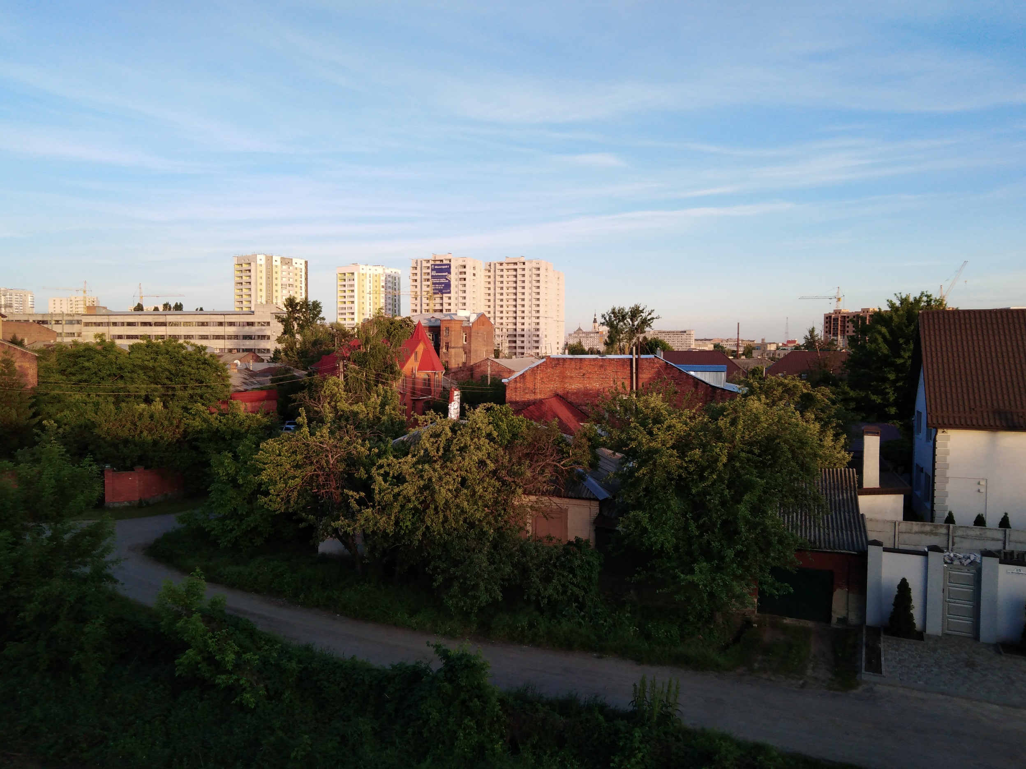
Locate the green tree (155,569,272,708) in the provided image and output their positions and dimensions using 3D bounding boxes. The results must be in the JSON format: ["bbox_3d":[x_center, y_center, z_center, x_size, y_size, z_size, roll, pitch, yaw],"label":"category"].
[{"bbox_3d":[-6.930,5.908,17.838,2.400,3.230,2.200,-1,3,-20],"label":"green tree"}]

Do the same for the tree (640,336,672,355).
[{"bbox_3d":[29.158,-4.125,159.966,7.500,12.200,7.500,1,3,10],"label":"tree"}]

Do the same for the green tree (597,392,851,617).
[{"bbox_3d":[7.024,4.000,25.801,7.900,7.610,7.200,1,3,15],"label":"green tree"}]

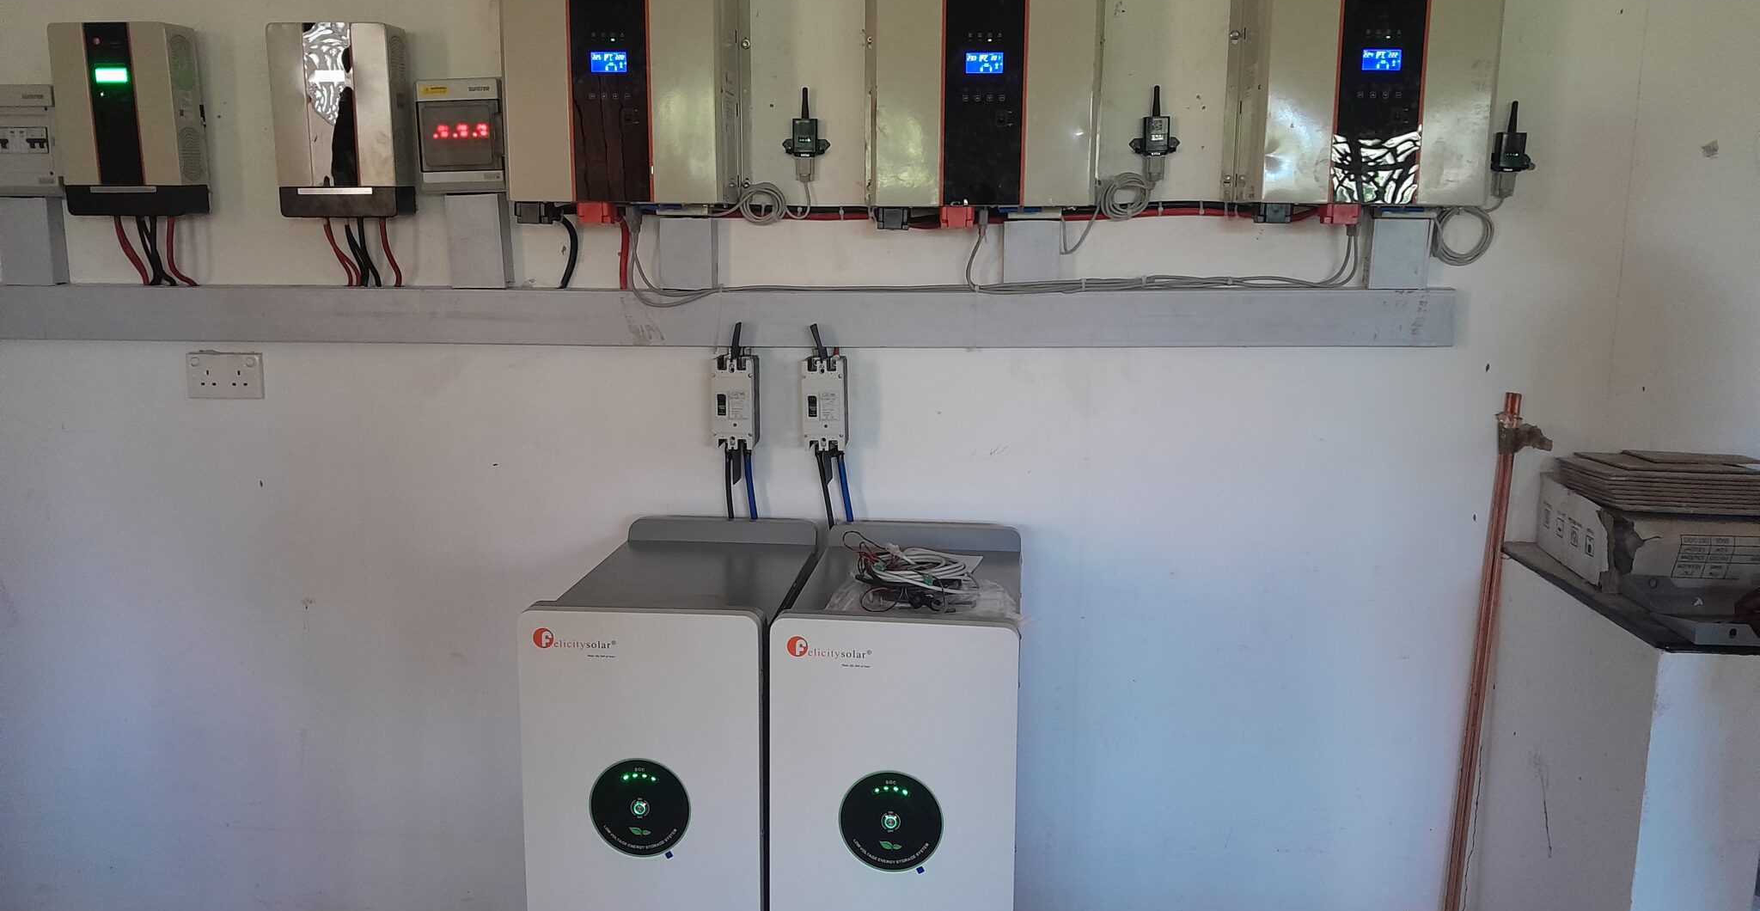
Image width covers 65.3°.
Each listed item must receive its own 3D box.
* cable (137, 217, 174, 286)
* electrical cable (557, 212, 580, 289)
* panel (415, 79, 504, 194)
[{"bbox_3d":[-1.332,-0.375,2.523,0.057,0.123,0.040,1,10,3],"label":"cable"},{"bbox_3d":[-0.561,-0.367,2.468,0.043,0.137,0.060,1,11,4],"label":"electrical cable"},{"bbox_3d":[-0.740,-0.566,2.449,0.152,0.194,0.095,1,10,3],"label":"panel"}]

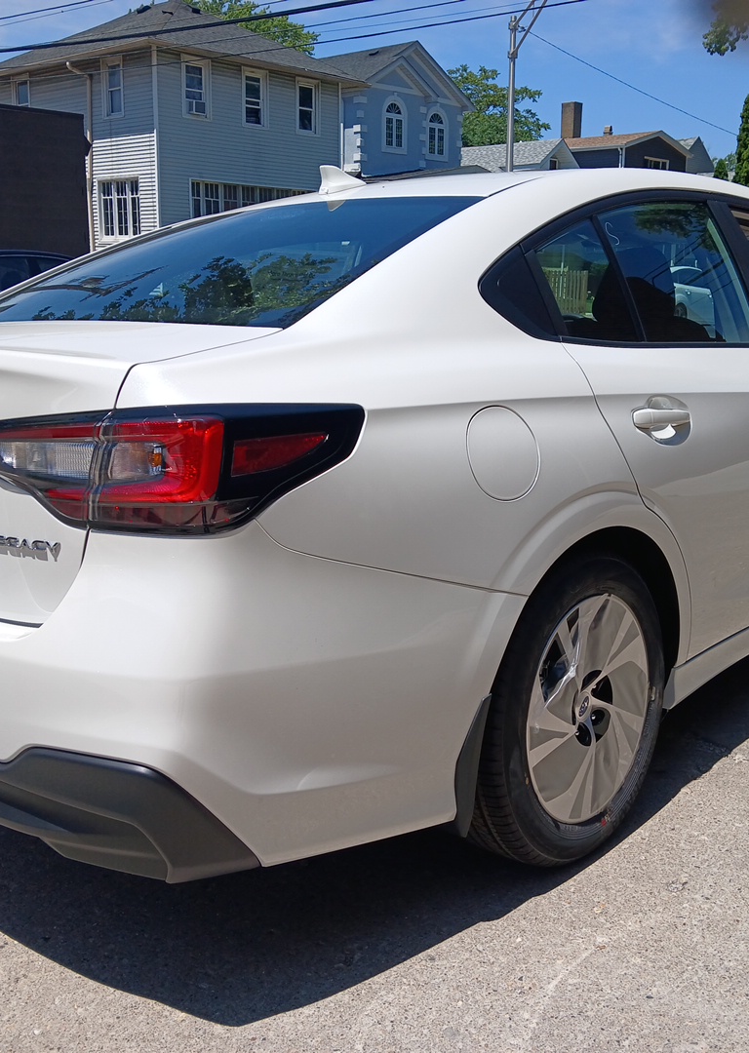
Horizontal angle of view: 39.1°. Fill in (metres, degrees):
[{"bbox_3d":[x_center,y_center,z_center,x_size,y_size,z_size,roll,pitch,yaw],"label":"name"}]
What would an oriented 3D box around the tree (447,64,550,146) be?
[{"bbox_3d":[5.330,-17.100,52.000,7.000,11.000,7.000,13,18,40],"label":"tree"}]

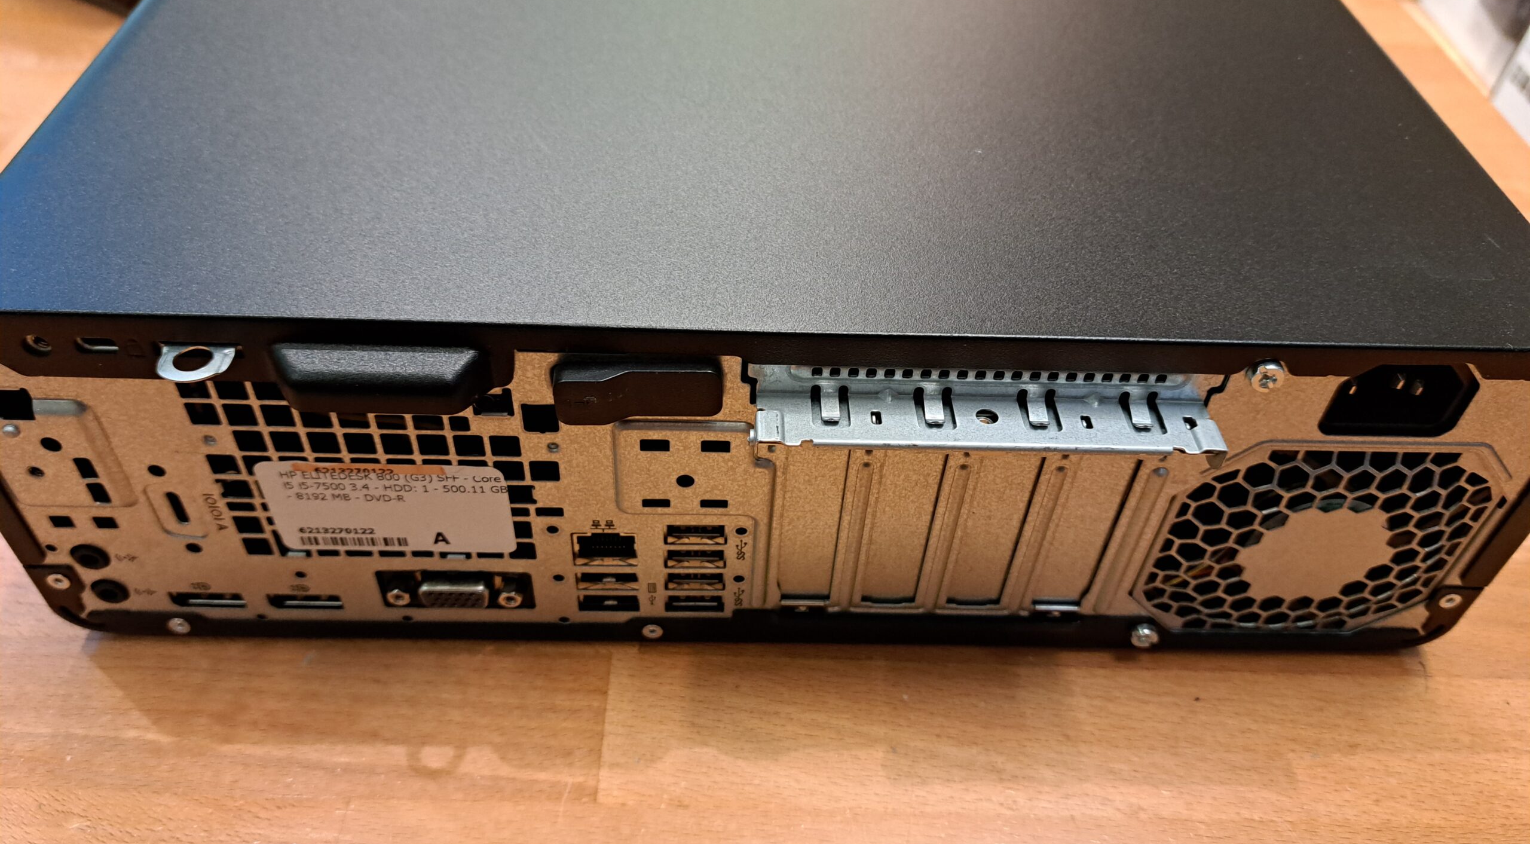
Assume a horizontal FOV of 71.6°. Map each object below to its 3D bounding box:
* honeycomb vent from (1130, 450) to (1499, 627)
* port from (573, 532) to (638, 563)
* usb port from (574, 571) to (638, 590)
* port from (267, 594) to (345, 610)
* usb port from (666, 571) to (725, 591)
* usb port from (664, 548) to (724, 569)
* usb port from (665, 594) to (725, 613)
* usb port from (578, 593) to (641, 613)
[{"bbox_3d":[0.122,0.028,0.238,0.068,0.064,0.004,1,45,-3],"label":"honeycomb vent"},{"bbox_3d":[-0.035,0.023,0.236,0.014,0.012,0.014,1,45,-3],"label":"port"},{"bbox_3d":[-0.036,0.032,0.244,0.013,0.006,0.012,1,45,-3],"label":"usb port"},{"bbox_3d":[-0.105,0.037,0.247,0.016,0.005,0.012,1,45,-3],"label":"port"},{"bbox_3d":[-0.016,0.032,0.245,0.013,0.006,0.012,1,45,-3],"label":"usb port"},{"bbox_3d":[-0.016,0.026,0.239,0.013,0.006,0.012,1,45,-3],"label":"usb port"},{"bbox_3d":[-0.016,0.038,0.251,0.013,0.006,0.012,1,45,-3],"label":"usb port"},{"bbox_3d":[-0.036,0.038,0.250,0.013,0.006,0.012,1,45,-3],"label":"usb port"}]

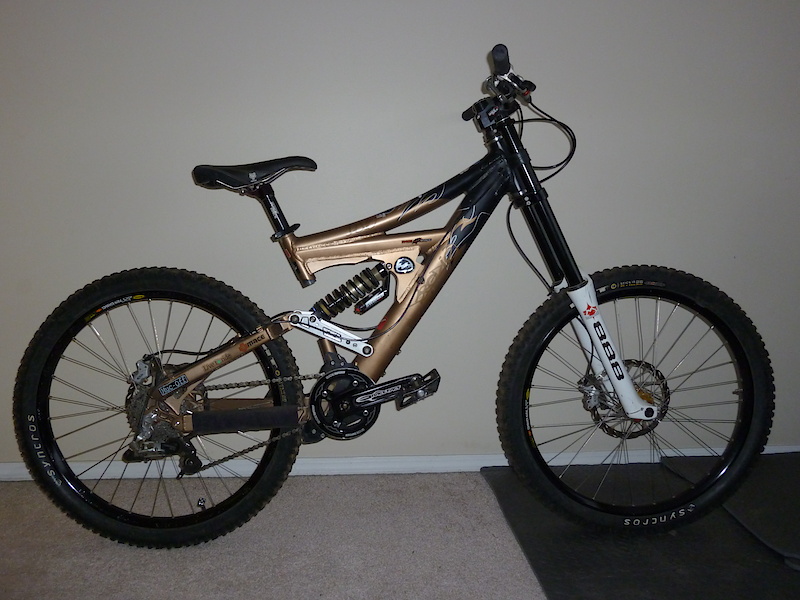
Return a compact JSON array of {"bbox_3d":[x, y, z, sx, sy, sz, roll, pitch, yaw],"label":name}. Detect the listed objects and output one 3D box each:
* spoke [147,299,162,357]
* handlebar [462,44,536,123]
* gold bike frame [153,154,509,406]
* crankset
[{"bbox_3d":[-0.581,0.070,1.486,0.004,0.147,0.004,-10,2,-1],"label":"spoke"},{"bbox_3d":[0.220,-0.461,1.472,0.125,0.110,0.665,0,6,0],"label":"handlebar"},{"bbox_3d":[-0.158,-0.035,1.494,0.865,0.640,0.160,0,5,-2],"label":"gold bike frame"},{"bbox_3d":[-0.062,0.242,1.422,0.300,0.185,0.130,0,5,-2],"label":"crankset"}]

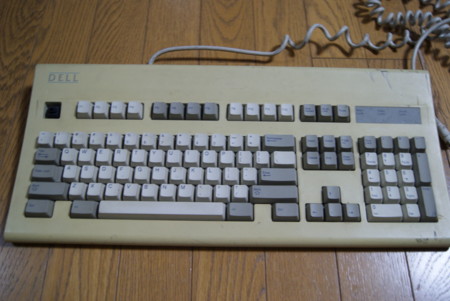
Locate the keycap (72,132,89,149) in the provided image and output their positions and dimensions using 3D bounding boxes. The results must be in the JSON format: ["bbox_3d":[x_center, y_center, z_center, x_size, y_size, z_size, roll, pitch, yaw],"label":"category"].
[{"bbox_3d":[-0.159,-0.011,0.452,0.018,0.011,0.018,1,69,-1],"label":"keycap"}]

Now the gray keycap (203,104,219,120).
[{"bbox_3d":[-0.017,-0.046,0.468,0.018,0.010,0.018,1,69,0],"label":"gray keycap"}]

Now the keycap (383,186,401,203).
[{"bbox_3d":[0.175,0.045,0.435,0.018,0.010,0.018,1,69,0],"label":"keycap"}]

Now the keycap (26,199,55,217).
[{"bbox_3d":[-0.193,0.060,0.428,0.028,0.010,0.018,1,69,-1],"label":"keycap"}]

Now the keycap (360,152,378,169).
[{"bbox_3d":[0.159,0.012,0.451,0.018,0.009,0.018,1,69,-1],"label":"keycap"}]

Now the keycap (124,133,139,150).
[{"bbox_3d":[-0.102,-0.010,0.452,0.018,0.011,0.018,1,69,-1],"label":"keycap"}]

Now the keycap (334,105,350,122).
[{"bbox_3d":[0.135,-0.042,0.475,0.018,0.010,0.018,1,69,-1],"label":"keycap"}]

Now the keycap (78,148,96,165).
[{"bbox_3d":[-0.151,0.007,0.449,0.018,0.009,0.018,1,69,-1],"label":"keycap"}]

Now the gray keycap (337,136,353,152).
[{"bbox_3d":[0.133,-0.007,0.459,0.018,0.011,0.018,1,69,-1],"label":"gray keycap"}]

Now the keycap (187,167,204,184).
[{"bbox_3d":[-0.031,0.027,0.443,0.018,0.009,0.018,1,70,-1],"label":"keycap"}]

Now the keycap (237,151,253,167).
[{"bbox_3d":[0.021,0.010,0.447,0.018,0.009,0.018,1,69,-1],"label":"keycap"}]

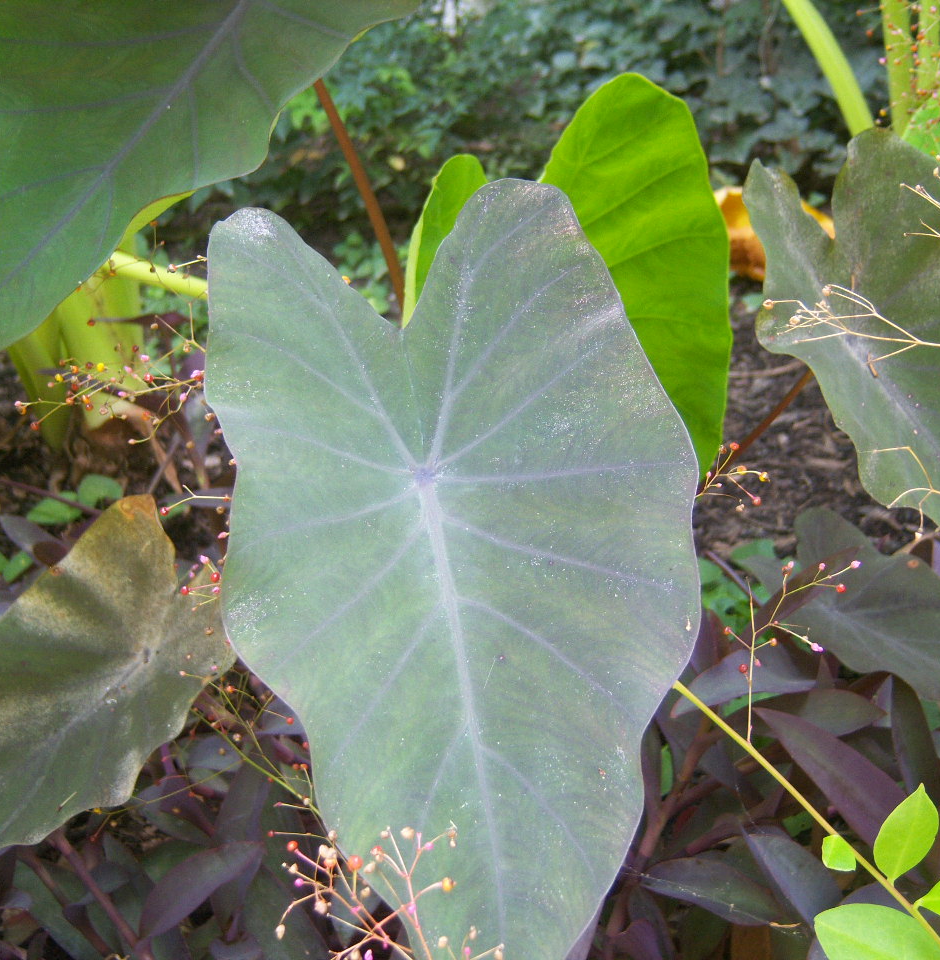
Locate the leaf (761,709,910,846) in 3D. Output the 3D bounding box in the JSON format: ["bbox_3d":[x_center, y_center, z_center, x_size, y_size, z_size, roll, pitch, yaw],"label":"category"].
[{"bbox_3d":[0.224,0.182,0.830,0.034,0.018,0.118,-29,55,-27],"label":"leaf"}]

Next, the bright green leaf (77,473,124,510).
[{"bbox_3d":[-0.375,0.012,1.355,0.036,0.012,0.051,33,48,29],"label":"bright green leaf"}]

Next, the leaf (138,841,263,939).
[{"bbox_3d":[-0.172,0.261,0.855,0.095,0.018,0.034,-32,54,-32],"label":"leaf"}]

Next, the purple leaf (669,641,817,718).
[{"bbox_3d":[0.193,0.140,0.925,0.120,0.020,0.032,-8,44,-25],"label":"purple leaf"}]

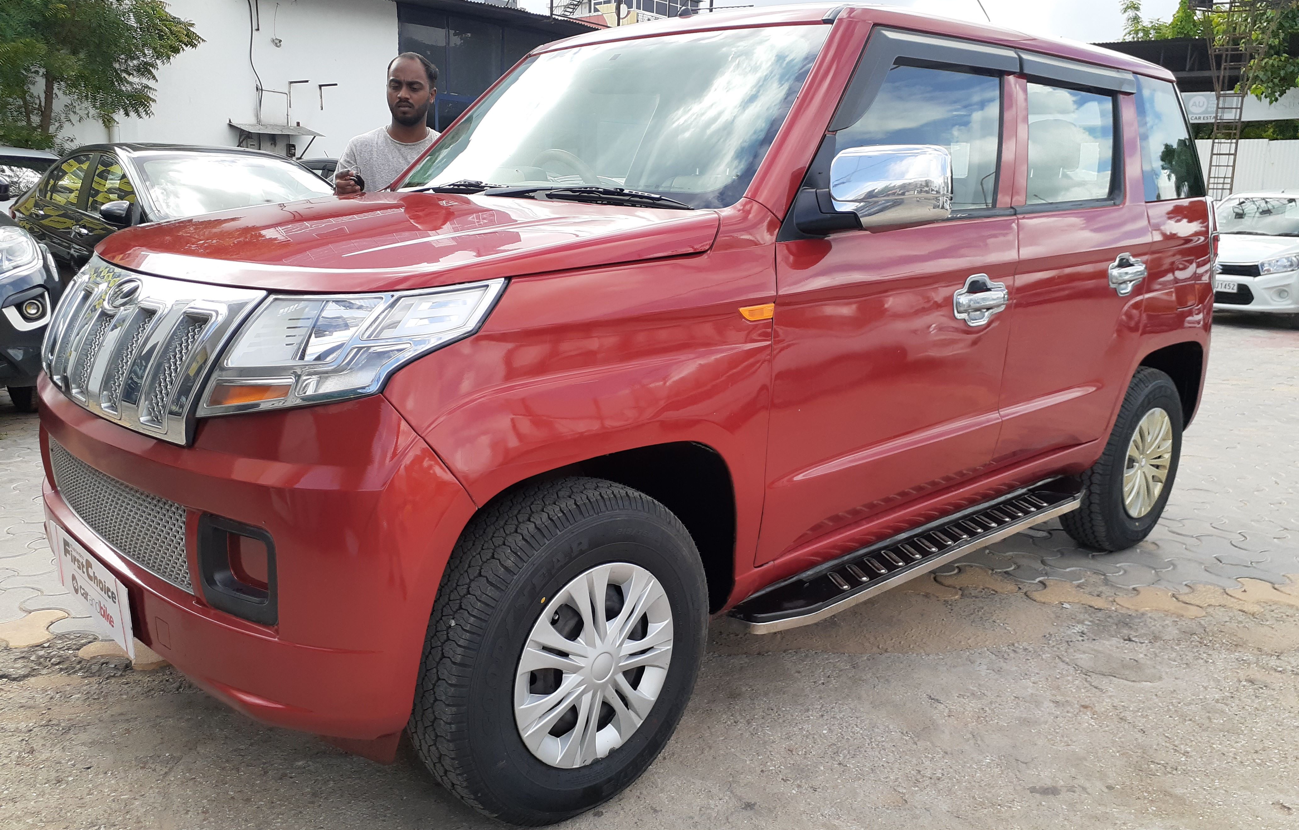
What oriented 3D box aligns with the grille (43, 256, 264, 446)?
[{"bbox_3d":[-1.099,-0.160,2.142,0.200,0.300,0.900,-9,17,-41],"label":"grille"}]

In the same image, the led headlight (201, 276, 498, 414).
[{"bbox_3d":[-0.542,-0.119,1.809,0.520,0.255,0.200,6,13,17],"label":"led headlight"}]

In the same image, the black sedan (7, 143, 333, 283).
[{"bbox_3d":[-3.232,-1.198,7.467,1.740,1.480,4.300,-10,17,-44],"label":"black sedan"}]

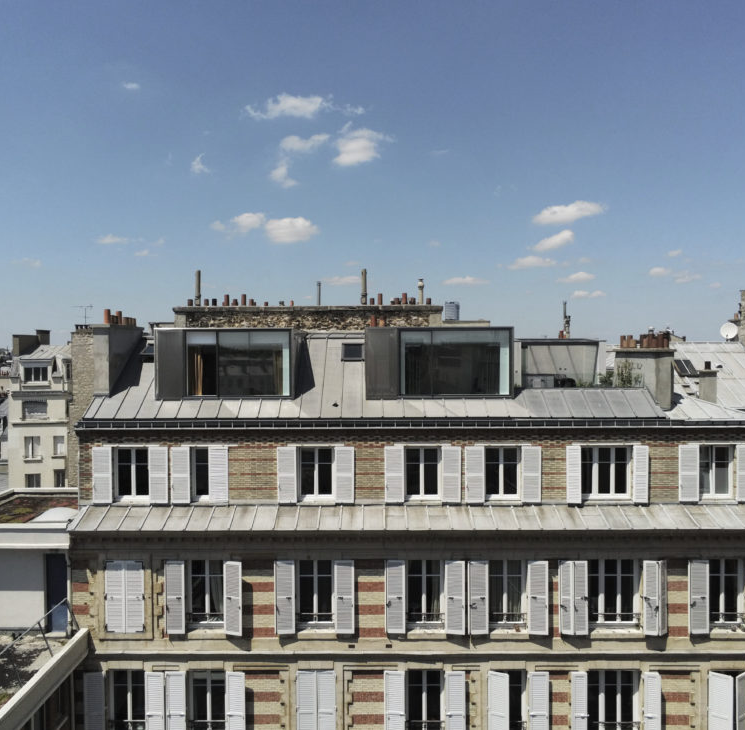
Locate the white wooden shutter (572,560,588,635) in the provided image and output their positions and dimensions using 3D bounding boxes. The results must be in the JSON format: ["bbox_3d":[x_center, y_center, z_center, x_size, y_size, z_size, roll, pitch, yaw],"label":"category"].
[{"bbox_3d":[6.058,6.764,18.747,0.425,2.160,0.050,0,1,0],"label":"white wooden shutter"}]

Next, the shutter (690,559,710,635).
[{"bbox_3d":[9.248,6.573,18.279,0.577,2.110,0.050,0,1,-8],"label":"shutter"}]

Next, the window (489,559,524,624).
[{"bbox_3d":[3.882,6.568,18.730,1.101,1.926,0.120,0,1,0],"label":"window"}]

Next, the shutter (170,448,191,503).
[{"bbox_3d":[-5.755,3.316,19.406,0.574,1.686,0.050,0,1,0],"label":"shutter"}]

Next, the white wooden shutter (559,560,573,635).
[{"bbox_3d":[5.505,6.602,18.320,0.425,2.097,0.060,0,1,10],"label":"white wooden shutter"}]

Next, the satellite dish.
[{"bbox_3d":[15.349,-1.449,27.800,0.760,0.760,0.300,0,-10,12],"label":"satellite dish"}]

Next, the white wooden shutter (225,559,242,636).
[{"bbox_3d":[-3.937,6.617,18.300,0.560,2.080,0.060,0,1,17],"label":"white wooden shutter"}]

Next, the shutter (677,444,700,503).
[{"bbox_3d":[9.599,3.286,19.580,0.600,1.710,0.050,0,1,0],"label":"shutter"}]

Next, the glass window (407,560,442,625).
[{"bbox_3d":[1.508,6.590,18.750,1.056,1.899,0.120,0,1,0],"label":"glass window"}]

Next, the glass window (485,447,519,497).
[{"bbox_3d":[3.960,3.274,19.820,1.080,1.550,0.080,0,1,0],"label":"glass window"}]

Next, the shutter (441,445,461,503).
[{"bbox_3d":[2.365,3.280,19.348,0.583,1.687,0.050,0,1,0],"label":"shutter"}]

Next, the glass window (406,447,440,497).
[{"bbox_3d":[1.514,3.153,19.100,1.049,1.492,0.120,0,1,0],"label":"glass window"}]

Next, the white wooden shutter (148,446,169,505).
[{"bbox_3d":[-6.257,3.236,18.918,0.578,1.651,0.050,0,1,0],"label":"white wooden shutter"}]

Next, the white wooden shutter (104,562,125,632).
[{"bbox_3d":[-7.603,6.862,19.100,0.585,2.110,0.050,0,1,0],"label":"white wooden shutter"}]

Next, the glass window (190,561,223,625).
[{"bbox_3d":[-4.770,6.562,18.691,1.130,1.924,0.100,0,1,0],"label":"glass window"}]

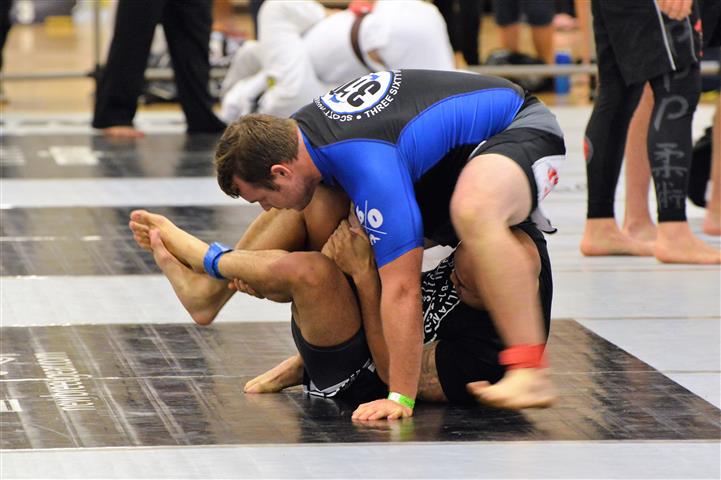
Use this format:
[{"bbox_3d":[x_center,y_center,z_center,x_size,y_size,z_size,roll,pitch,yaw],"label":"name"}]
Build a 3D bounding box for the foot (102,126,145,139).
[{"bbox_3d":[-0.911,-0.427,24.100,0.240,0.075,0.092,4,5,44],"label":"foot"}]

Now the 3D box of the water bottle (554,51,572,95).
[{"bbox_3d":[0.911,-0.752,28.300,0.075,0.200,0.075,0,4,0],"label":"water bottle"}]

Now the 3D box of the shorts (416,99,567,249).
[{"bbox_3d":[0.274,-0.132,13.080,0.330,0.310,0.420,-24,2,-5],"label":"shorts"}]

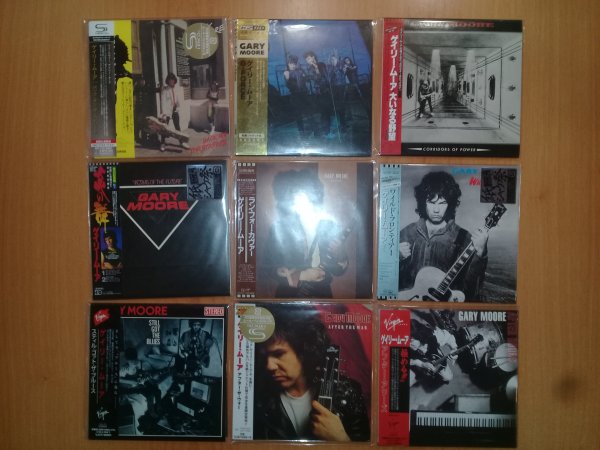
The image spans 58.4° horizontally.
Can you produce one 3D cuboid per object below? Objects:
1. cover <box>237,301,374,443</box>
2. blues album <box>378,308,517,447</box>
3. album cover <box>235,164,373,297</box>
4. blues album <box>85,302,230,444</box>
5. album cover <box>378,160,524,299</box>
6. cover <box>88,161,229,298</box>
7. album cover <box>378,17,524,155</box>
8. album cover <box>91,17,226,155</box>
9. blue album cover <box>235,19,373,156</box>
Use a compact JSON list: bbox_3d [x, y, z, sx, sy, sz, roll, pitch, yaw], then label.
[{"bbox_3d":[0.003,0.146,0.534,0.136,0.006,0.136,1,90,1],"label":"cover"},{"bbox_3d":[0.146,0.152,0.533,0.136,0.006,0.136,1,90,1],"label":"blues album"},{"bbox_3d":[0.005,0.006,0.534,0.136,0.006,0.136,0,90,1],"label":"album cover"},{"bbox_3d":[-0.141,0.147,0.536,0.136,0.006,0.136,1,90,1],"label":"blues album"},{"bbox_3d":[0.146,0.008,0.532,0.136,0.006,0.136,1,90,1],"label":"album cover"},{"bbox_3d":[-0.139,0.005,0.536,0.136,0.006,0.136,-1,90,1],"label":"cover"},{"bbox_3d":[0.149,-0.135,0.532,0.136,0.006,0.136,1,90,1],"label":"album cover"},{"bbox_3d":[-0.140,-0.135,0.536,0.136,0.006,0.136,-1,90,1],"label":"album cover"},{"bbox_3d":[0.004,-0.136,0.534,0.136,0.006,0.136,1,90,1],"label":"blue album cover"}]

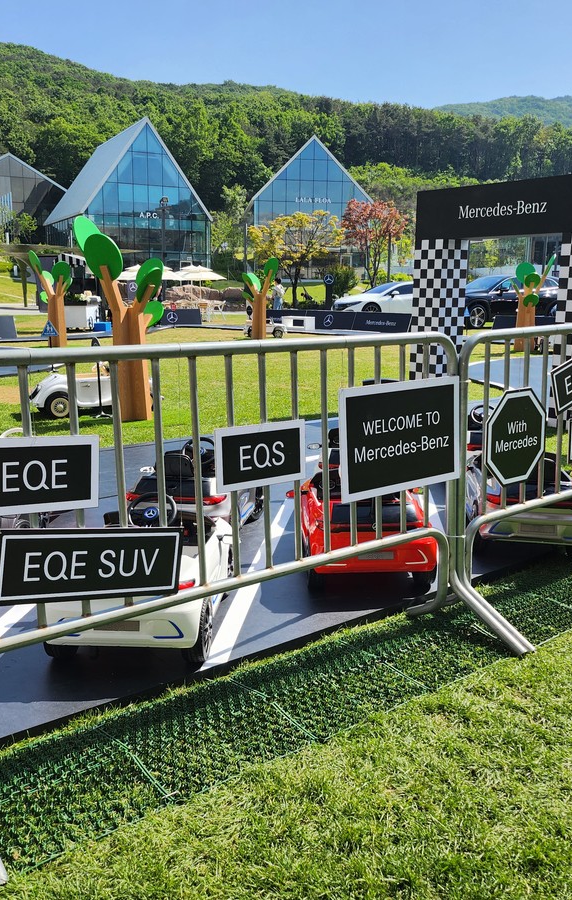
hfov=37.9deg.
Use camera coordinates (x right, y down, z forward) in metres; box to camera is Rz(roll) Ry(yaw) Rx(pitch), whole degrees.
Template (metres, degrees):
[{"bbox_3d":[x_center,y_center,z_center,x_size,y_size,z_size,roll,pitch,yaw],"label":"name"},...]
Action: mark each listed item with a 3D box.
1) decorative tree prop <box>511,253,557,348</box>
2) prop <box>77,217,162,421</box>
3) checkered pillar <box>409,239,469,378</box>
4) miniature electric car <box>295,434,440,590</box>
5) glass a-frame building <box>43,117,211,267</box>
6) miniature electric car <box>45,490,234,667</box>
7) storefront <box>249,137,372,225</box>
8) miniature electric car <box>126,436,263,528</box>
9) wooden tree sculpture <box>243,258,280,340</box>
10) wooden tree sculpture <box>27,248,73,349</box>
[{"bbox_3d":[4.941,-2.929,16.625,0.840,1.905,0.840,4,11,16],"label":"decorative tree prop"},{"bbox_3d":[-1.645,-1.304,8.369,0.820,1.970,0.780,-1,12,-11],"label":"prop"},{"bbox_3d":[1.698,-1.405,9.368,0.412,1.854,0.412,-8,14,-37],"label":"checkered pillar"},{"bbox_3d":[0.352,0.274,4.146,0.640,0.500,1.060,0,11,-5],"label":"miniature electric car"},{"bbox_3d":[-15.282,-22.793,78.007,11.780,13.470,15.150,-5,12,-27],"label":"glass a-frame building"},{"bbox_3d":[-0.523,0.403,3.235,0.580,0.480,0.980,2,12,3],"label":"miniature electric car"},{"bbox_3d":[1.690,-22.368,78.818,10.700,12.500,14.000,0,11,-6],"label":"storefront"},{"bbox_3d":[-0.469,0.190,4.281,0.580,0.480,0.980,2,12,5],"label":"miniature electric car"},{"bbox_3d":[-0.619,-3.742,20.601,0.860,1.970,0.800,0,11,-2],"label":"wooden tree sculpture"},{"bbox_3d":[-4.555,-2.900,16.005,0.880,1.857,0.850,-2,11,-16],"label":"wooden tree sculpture"}]

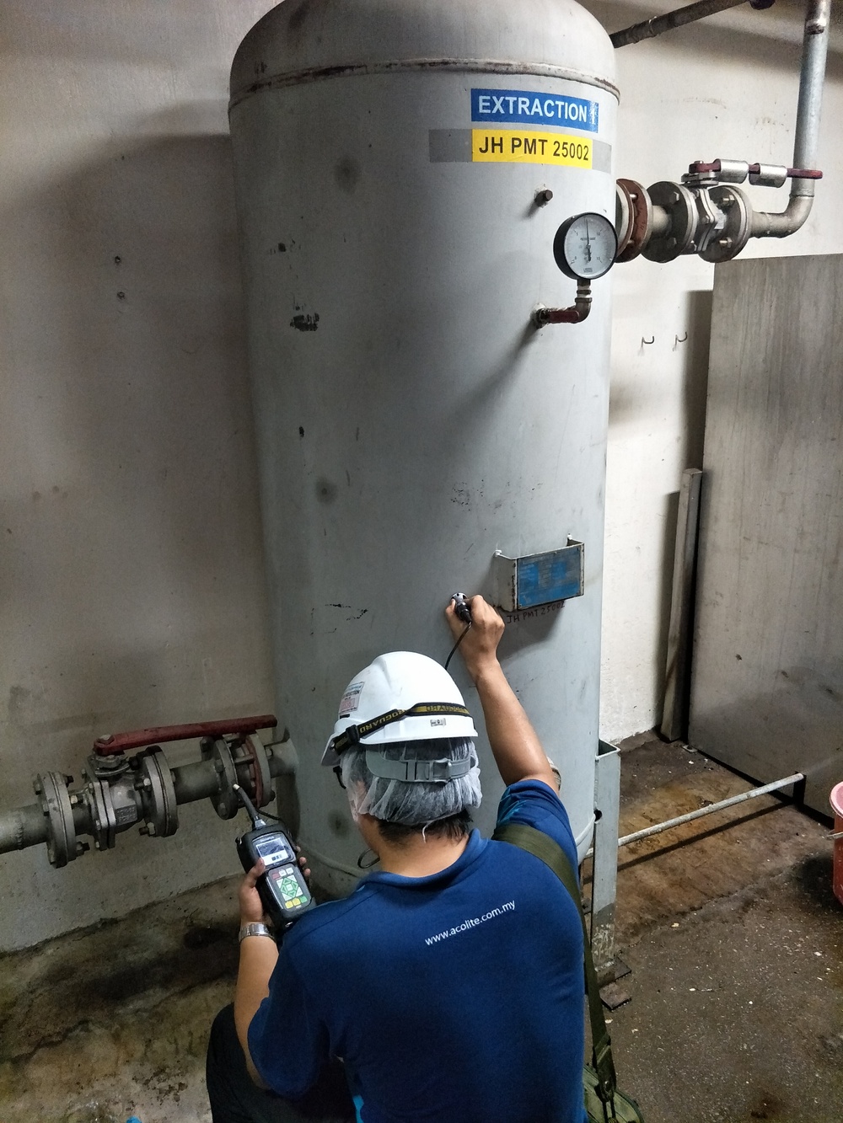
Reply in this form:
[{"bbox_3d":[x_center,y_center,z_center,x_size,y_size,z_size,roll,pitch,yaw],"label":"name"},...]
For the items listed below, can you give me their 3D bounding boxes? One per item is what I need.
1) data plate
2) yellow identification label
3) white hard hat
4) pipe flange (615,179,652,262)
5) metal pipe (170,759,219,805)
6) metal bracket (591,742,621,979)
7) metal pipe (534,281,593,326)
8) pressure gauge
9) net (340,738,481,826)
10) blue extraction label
[{"bbox_3d":[0.232,0.026,1.502,0.172,0.104,0.047,-11,19,-30],"label":"data plate"},{"bbox_3d":[0.199,-0.697,1.316,0.255,0.049,0.021,-11,18,-29],"label":"yellow identification label"},{"bbox_3d":[-0.044,0.228,1.265,0.288,0.163,0.220,-15,-13,43],"label":"white hard hat"},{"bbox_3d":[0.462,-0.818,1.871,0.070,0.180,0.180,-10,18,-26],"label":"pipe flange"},{"bbox_3d":[-0.494,0.484,1.707,0.115,0.080,0.080,-10,18,-26],"label":"metal pipe"},{"bbox_3d":[0.443,0.765,2.000,0.076,0.650,0.076,-10,18,-26],"label":"metal bracket"},{"bbox_3d":[0.234,-0.430,1.308,0.030,0.068,0.158,-10,18,-27],"label":"metal pipe"},{"bbox_3d":[0.261,-0.497,1.232,0.102,0.102,0.038,-10,18,-27],"label":"pressure gauge"},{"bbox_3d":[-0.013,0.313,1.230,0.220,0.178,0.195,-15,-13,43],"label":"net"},{"bbox_3d":[0.203,-0.756,1.305,0.273,0.049,0.025,-11,18,-30],"label":"blue extraction label"}]

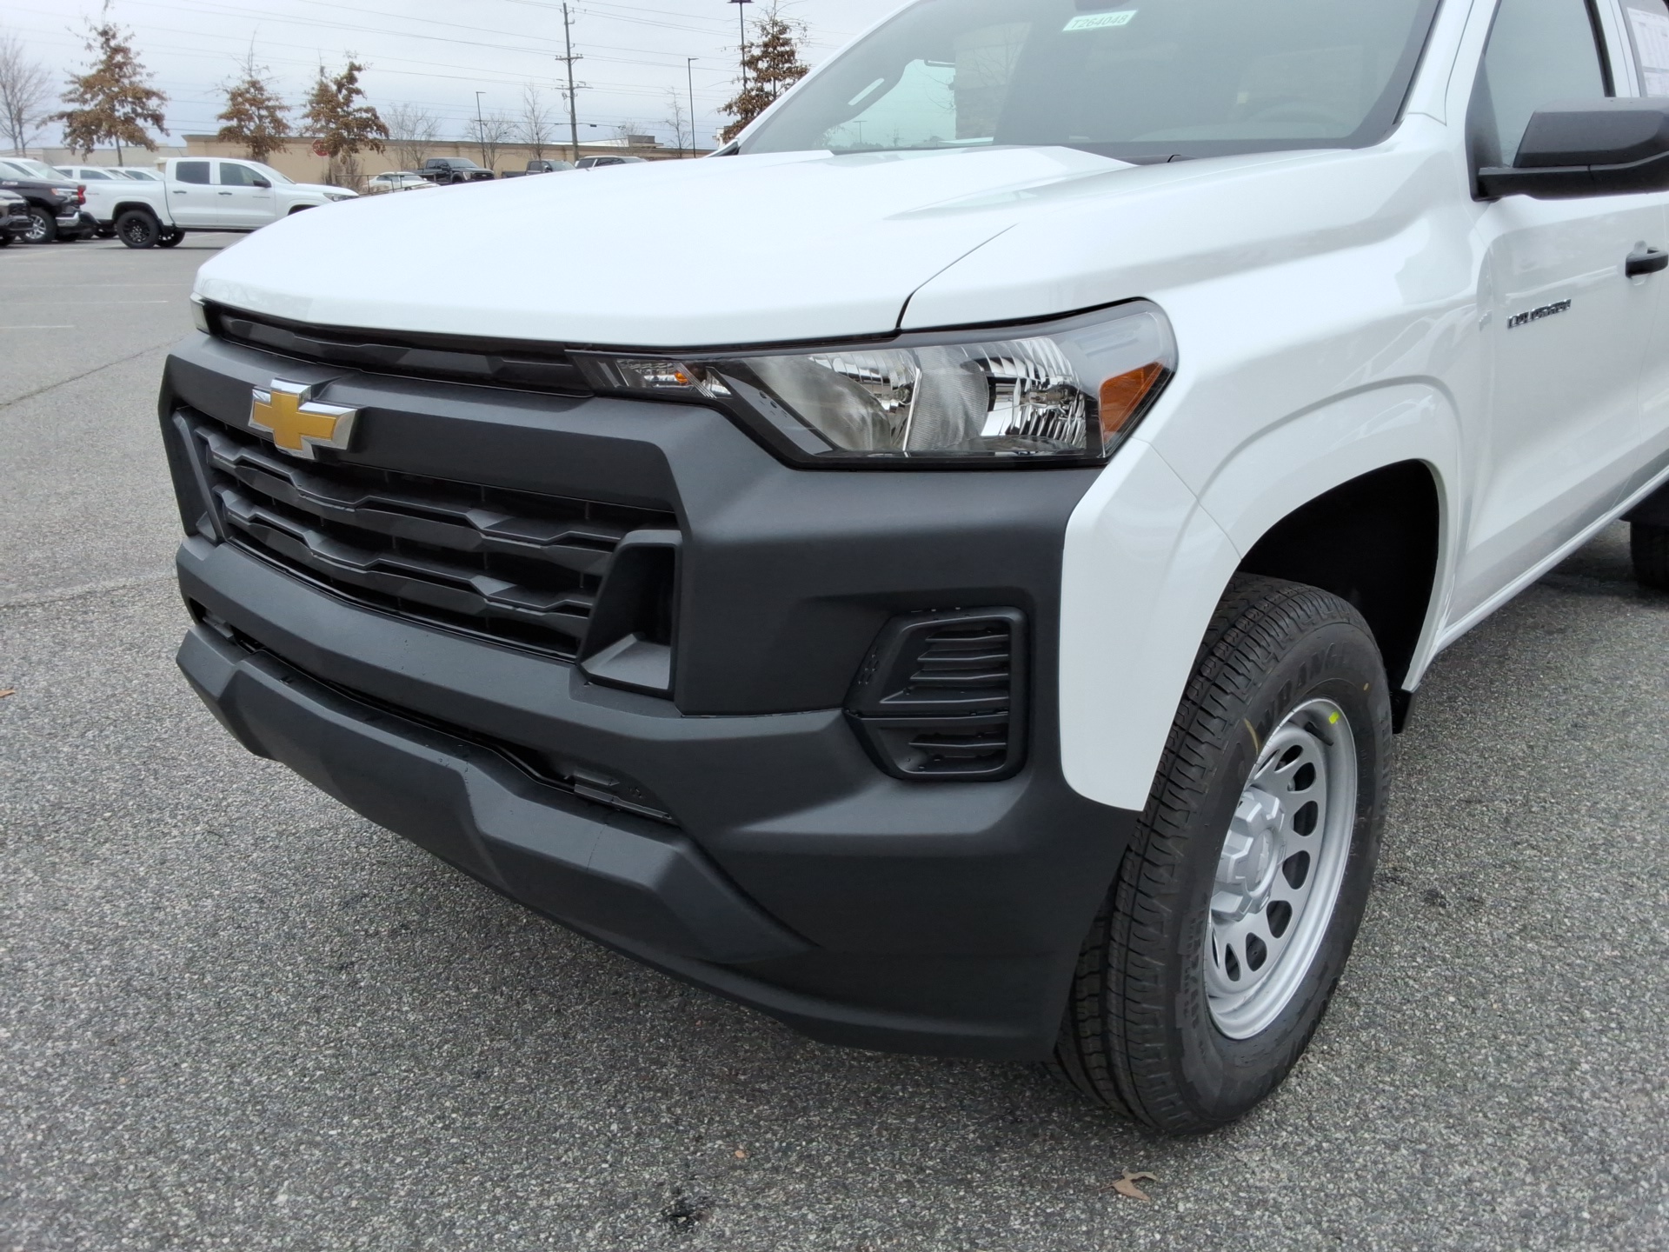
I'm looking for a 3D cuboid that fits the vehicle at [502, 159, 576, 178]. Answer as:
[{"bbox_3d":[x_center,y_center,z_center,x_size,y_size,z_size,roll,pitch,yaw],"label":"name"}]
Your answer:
[{"bbox_3d":[-15.567,-24.025,72.558,5.700,1.900,2.000,14,24,39],"label":"vehicle"}]

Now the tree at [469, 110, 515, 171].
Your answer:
[{"bbox_3d":[-21.502,-29.274,84.547,2.960,5.640,2.960,-5,19,-12],"label":"tree"}]

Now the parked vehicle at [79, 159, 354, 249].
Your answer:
[{"bbox_3d":[-12.500,-8.710,27.820,5.410,1.800,1.920,-4,18,-7],"label":"parked vehicle"}]

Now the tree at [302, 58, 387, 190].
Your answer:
[{"bbox_3d":[-18.515,-18.204,50.776,3.220,5.840,3.220,-7,19,-18],"label":"tree"}]

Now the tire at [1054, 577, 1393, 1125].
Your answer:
[{"bbox_3d":[0.520,0.297,1.878,0.260,0.755,0.755,14,24,40],"label":"tire"}]

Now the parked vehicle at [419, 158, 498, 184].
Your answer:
[{"bbox_3d":[-20.333,-24.114,72.433,2.030,1.950,5.880,-18,24,-40],"label":"parked vehicle"}]

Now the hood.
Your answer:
[{"bbox_3d":[-0.213,-0.606,2.034,1.480,0.230,1.300,14,24,40],"label":"hood"}]

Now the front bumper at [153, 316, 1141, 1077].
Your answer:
[{"bbox_3d":[-0.525,-0.007,1.851,1.870,0.770,0.480,14,24,40],"label":"front bumper"}]

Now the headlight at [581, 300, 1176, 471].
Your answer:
[{"bbox_3d":[0.033,-0.246,1.381,0.510,0.160,0.360,14,24,40],"label":"headlight"}]

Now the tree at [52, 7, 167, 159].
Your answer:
[{"bbox_3d":[-22.010,-15.299,41.077,3.510,6.580,3.510,-10,20,-25],"label":"tree"}]

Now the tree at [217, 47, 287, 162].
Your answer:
[{"bbox_3d":[-21.497,-17.928,49.693,2.770,6.130,2.770,-8,19,-21],"label":"tree"}]

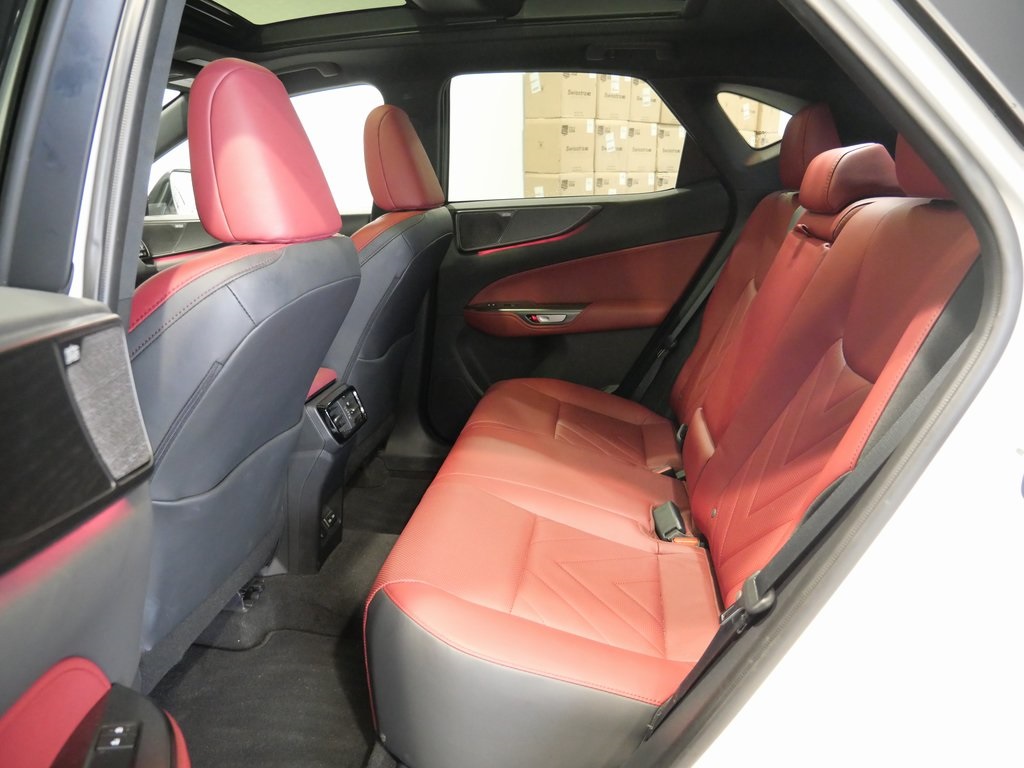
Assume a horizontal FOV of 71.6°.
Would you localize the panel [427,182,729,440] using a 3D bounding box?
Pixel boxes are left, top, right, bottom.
[{"bbox_3d":[0.176,-0.185,2.103,0.869,0.778,0.131,2,18,7],"label":"panel"}]

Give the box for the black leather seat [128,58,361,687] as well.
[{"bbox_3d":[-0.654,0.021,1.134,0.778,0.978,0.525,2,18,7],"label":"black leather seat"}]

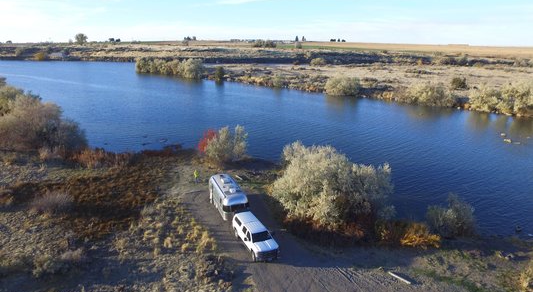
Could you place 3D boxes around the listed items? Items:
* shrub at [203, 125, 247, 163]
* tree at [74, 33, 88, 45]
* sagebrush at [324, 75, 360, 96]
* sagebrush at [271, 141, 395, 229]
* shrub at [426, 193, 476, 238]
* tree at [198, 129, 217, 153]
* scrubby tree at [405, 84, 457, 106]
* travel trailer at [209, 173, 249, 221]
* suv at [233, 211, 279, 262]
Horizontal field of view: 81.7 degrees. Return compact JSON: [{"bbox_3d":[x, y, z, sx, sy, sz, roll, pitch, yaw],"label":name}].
[{"bbox_3d":[-6.565,-0.431,49.460,7.357,5.823,6.253,-2,18,-8],"label":"shrub"},{"bbox_3d":[-212.118,-123.258,353.148,12.500,12.800,12.000,-10,21,-28],"label":"tree"},{"bbox_3d":[30.254,-23.992,122.782,13.986,6.994,11.888,4,19,13],"label":"sagebrush"},{"bbox_3d":[6.852,3.686,33.016,13.086,8.225,9.160,4,19,12],"label":"sagebrush"},{"bbox_3d":[18.675,6.780,31.147,4.361,4.108,3.707,12,22,32],"label":"shrub"},{"bbox_3d":[-9.726,-0.627,52.021,3.491,4.601,3.142,-3,18,-11],"label":"tree"},{"bbox_3d":[54.572,-17.646,103.502,16.205,6.926,11.343,9,20,26],"label":"scrubby tree"},{"bbox_3d":[-4.104,5.651,33.901,2.550,2.940,7.267,-7,19,-21],"label":"travel trailer"},{"bbox_3d":[-1.025,8.138,27.943,2.060,1.920,5.839,-9,20,-25],"label":"suv"}]

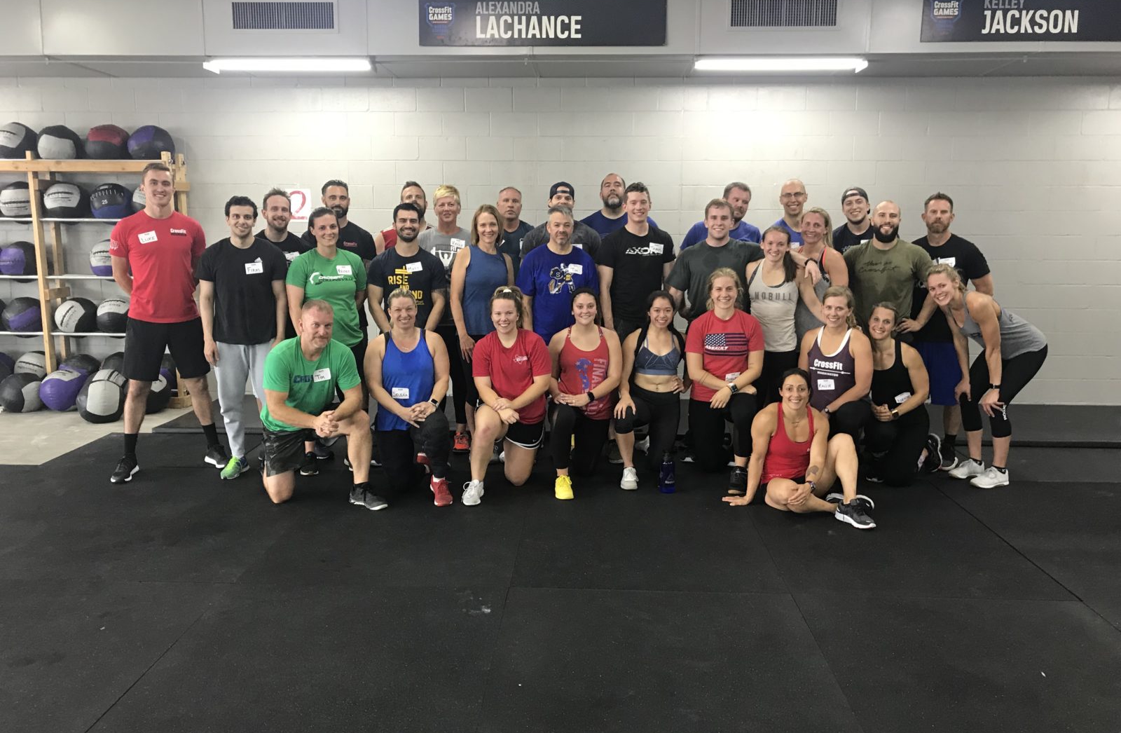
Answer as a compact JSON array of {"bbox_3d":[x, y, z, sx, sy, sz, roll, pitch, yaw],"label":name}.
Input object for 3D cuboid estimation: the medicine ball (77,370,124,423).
[{"bbox_3d":[-3.656,0.262,7.229,0.365,0.385,0.365,0,9,0],"label":"medicine ball"}]

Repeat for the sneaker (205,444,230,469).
[{"bbox_3d":[-2.190,0.576,5.809,0.110,0.130,0.290,-7,12,-36],"label":"sneaker"}]

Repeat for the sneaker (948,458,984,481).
[{"bbox_3d":[2.561,0.629,5.714,0.258,0.115,0.096,-2,10,-16],"label":"sneaker"}]

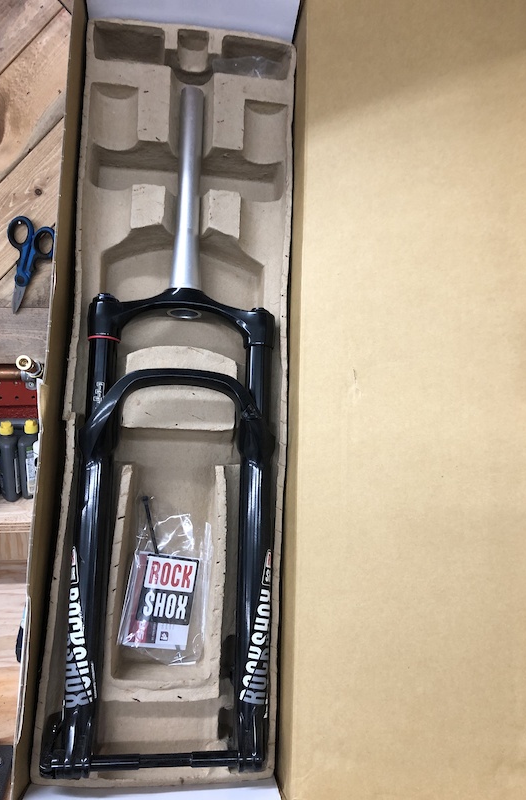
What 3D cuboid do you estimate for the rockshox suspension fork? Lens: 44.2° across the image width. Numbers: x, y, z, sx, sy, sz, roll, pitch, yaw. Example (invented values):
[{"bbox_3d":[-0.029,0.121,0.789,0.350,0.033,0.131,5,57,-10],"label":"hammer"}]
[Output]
[{"bbox_3d":[-0.100,0.002,0.734,0.237,0.788,0.108,3,-6,-9],"label":"rockshox suspension fork"}]

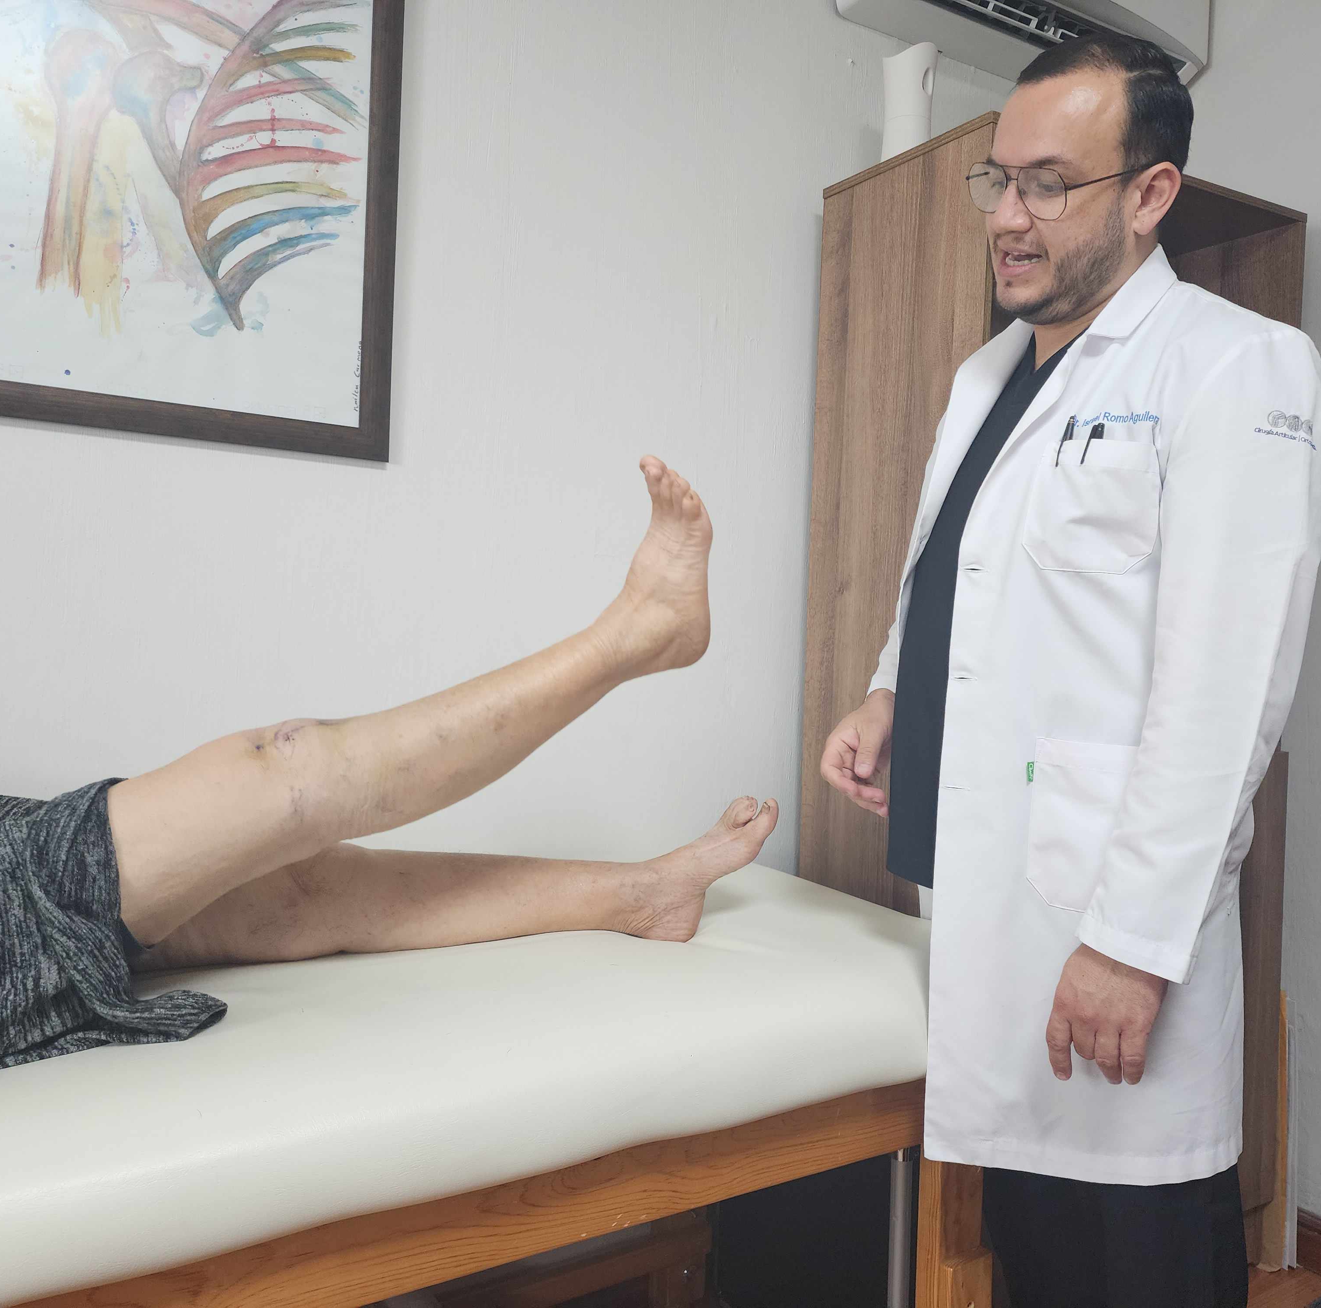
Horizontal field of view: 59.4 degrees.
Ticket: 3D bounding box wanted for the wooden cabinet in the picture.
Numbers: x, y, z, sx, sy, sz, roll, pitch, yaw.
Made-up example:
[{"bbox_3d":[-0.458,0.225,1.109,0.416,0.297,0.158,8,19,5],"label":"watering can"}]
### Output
[{"bbox_3d":[0.673,0.154,2.009,0.752,1.850,0.394,1,2,-30],"label":"wooden cabinet"}]

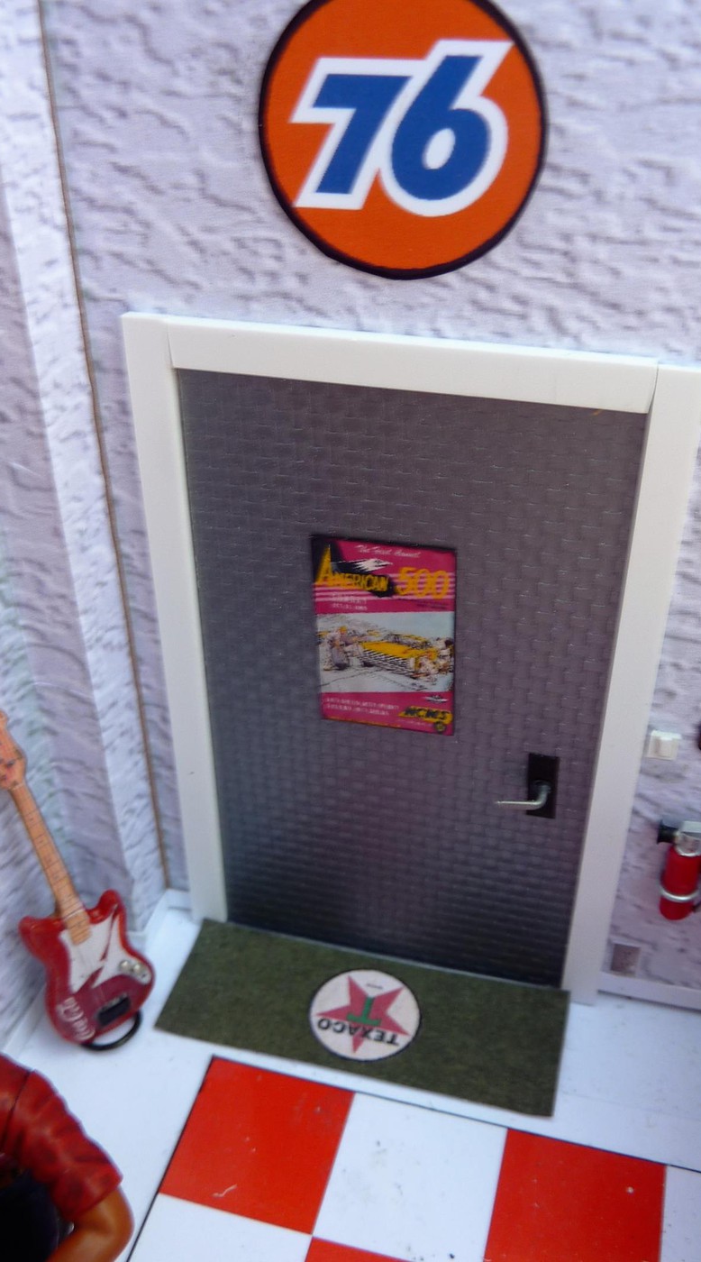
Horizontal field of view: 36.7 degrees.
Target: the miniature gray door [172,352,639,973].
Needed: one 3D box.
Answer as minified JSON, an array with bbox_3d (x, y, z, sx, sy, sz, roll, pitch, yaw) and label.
[{"bbox_3d":[0.006,0.013,0.152,0.058,0.099,0.003,8,34,13],"label":"miniature gray door"}]

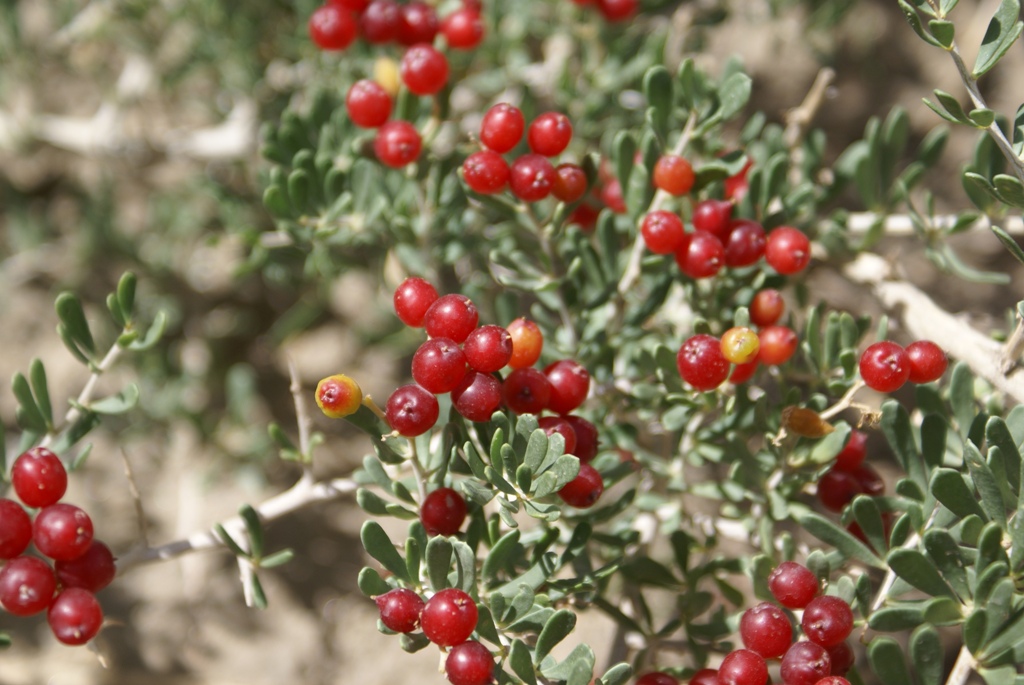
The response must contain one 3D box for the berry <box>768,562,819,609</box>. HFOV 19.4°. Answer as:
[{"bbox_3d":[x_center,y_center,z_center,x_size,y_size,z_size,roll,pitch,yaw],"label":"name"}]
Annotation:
[{"bbox_3d":[0.055,0.047,0.580,0.010,0.009,0.009,0,37,0],"label":"berry"}]

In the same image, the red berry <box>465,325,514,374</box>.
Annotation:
[{"bbox_3d":[-0.004,0.001,0.530,0.009,0.009,0.009,0,35,0],"label":"red berry"}]

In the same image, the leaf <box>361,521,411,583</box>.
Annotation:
[{"bbox_3d":[-0.023,0.039,0.557,0.005,0.014,0.002,-43,15,-25],"label":"leaf"}]

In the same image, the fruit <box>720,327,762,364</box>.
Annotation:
[{"bbox_3d":[0.041,0.001,0.535,0.007,0.007,0.007,0,35,0],"label":"fruit"}]

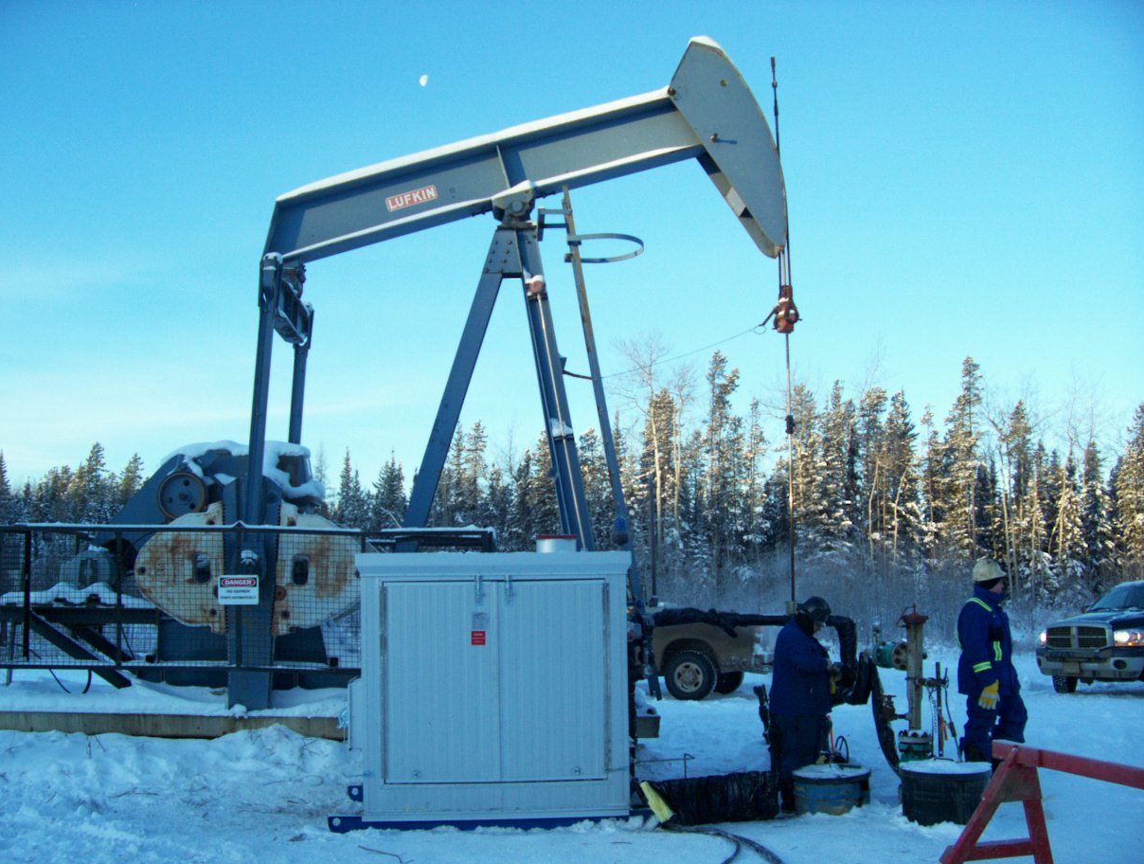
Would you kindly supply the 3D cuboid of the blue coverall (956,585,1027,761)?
[{"bbox_3d":[3.423,1.993,9.240,0.500,1.490,0.580,-4,-7,30],"label":"blue coverall"}]

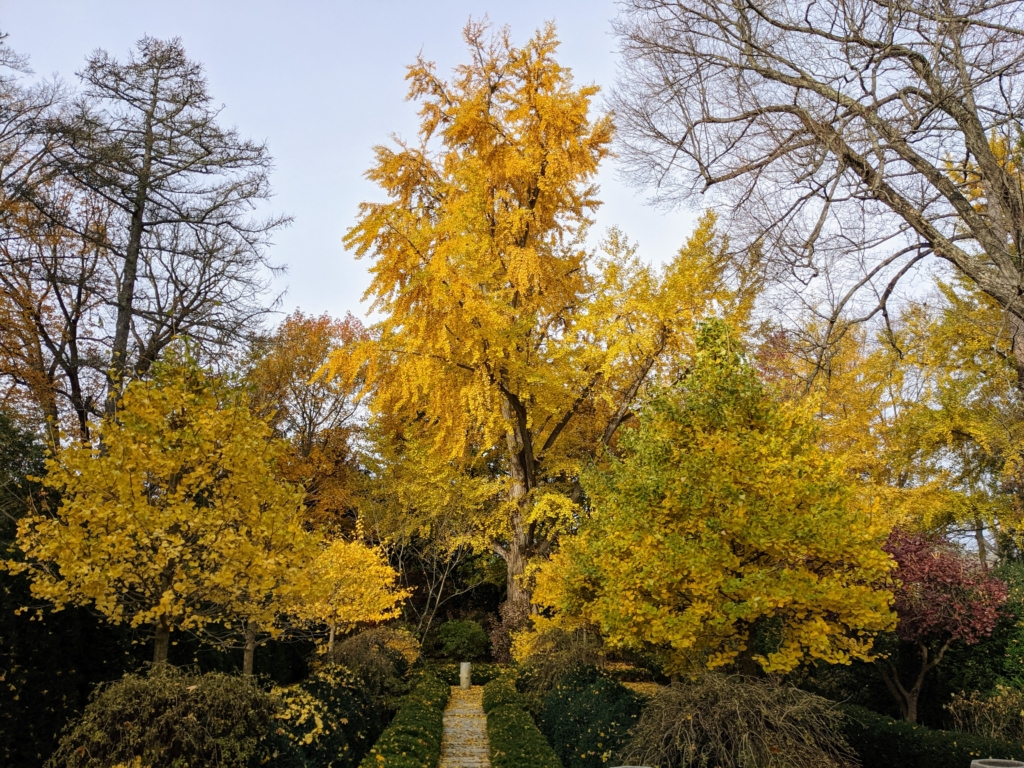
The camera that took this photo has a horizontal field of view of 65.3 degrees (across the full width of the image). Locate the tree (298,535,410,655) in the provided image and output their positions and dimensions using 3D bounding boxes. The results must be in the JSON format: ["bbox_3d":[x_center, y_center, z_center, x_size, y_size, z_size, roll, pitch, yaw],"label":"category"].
[{"bbox_3d":[-3.462,4.624,16.711,2.580,2.980,2.450,0,-12,0],"label":"tree"}]

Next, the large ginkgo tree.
[{"bbox_3d":[1.200,-2.770,27.116,14.270,21.570,12.550,0,-12,0],"label":"large ginkgo tree"}]

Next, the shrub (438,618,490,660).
[{"bbox_3d":[-1.064,5.605,17.530,1.190,0.880,1.130,0,-12,0],"label":"shrub"}]

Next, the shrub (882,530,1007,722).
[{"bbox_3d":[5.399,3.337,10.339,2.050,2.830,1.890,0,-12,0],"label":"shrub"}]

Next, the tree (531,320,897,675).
[{"bbox_3d":[2.263,1.785,8.821,4.070,5.160,3.740,0,-12,0],"label":"tree"}]

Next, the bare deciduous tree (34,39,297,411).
[{"bbox_3d":[-14.795,-3.284,32.837,10.830,24.680,10.290,0,-12,0],"label":"bare deciduous tree"}]

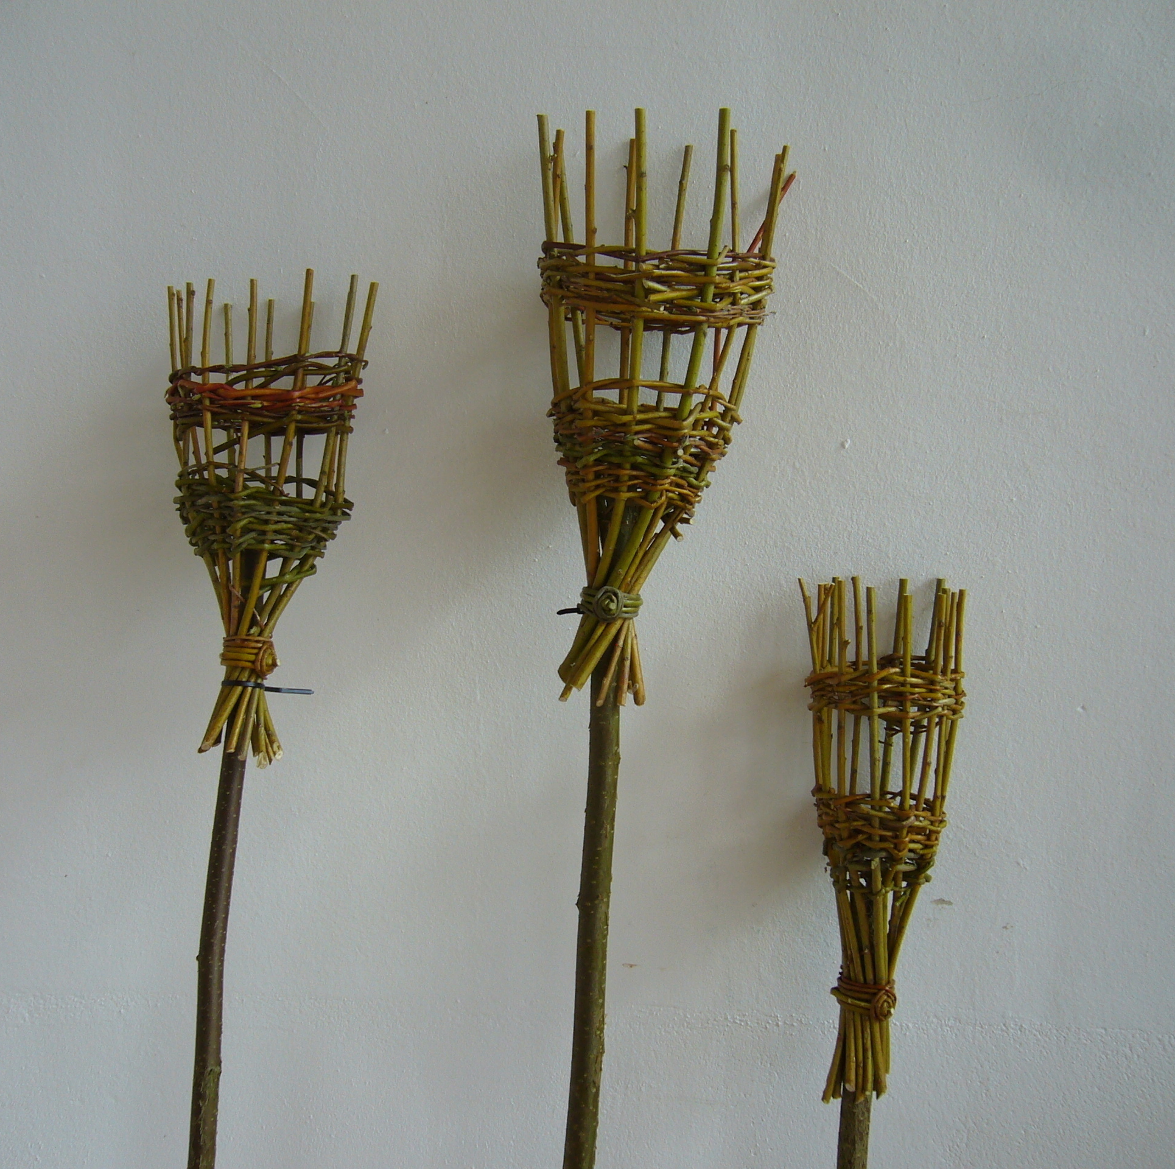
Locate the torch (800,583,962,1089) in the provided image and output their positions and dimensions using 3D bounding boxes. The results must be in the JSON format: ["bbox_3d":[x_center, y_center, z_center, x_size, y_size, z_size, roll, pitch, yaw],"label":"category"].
[{"bbox_3d":[0.227,0.201,1.250,0.131,0.412,0.128,2,5,0],"label":"torch"}]

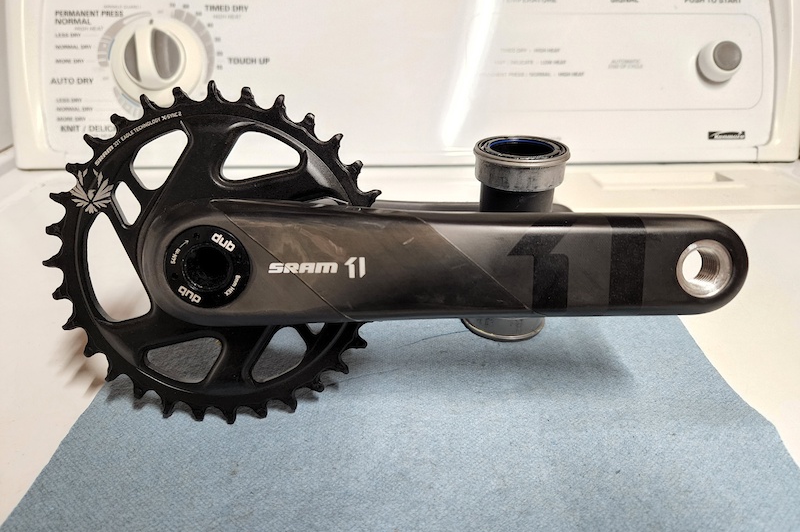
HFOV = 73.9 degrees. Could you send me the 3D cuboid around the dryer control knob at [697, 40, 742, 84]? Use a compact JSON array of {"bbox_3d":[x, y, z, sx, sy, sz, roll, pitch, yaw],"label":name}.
[{"bbox_3d":[0.305,-0.195,0.502,0.039,0.039,0.019,0,3,-2],"label":"dryer control knob"}]

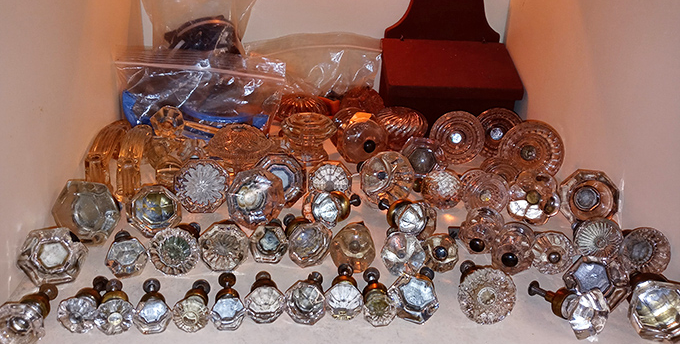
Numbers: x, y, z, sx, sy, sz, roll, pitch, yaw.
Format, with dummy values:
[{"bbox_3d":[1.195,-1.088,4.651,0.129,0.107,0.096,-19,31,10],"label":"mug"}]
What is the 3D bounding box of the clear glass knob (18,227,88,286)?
[{"bbox_3d":[-0.208,0.056,0.409,0.046,0.040,0.061,-4,5,-16],"label":"clear glass knob"}]

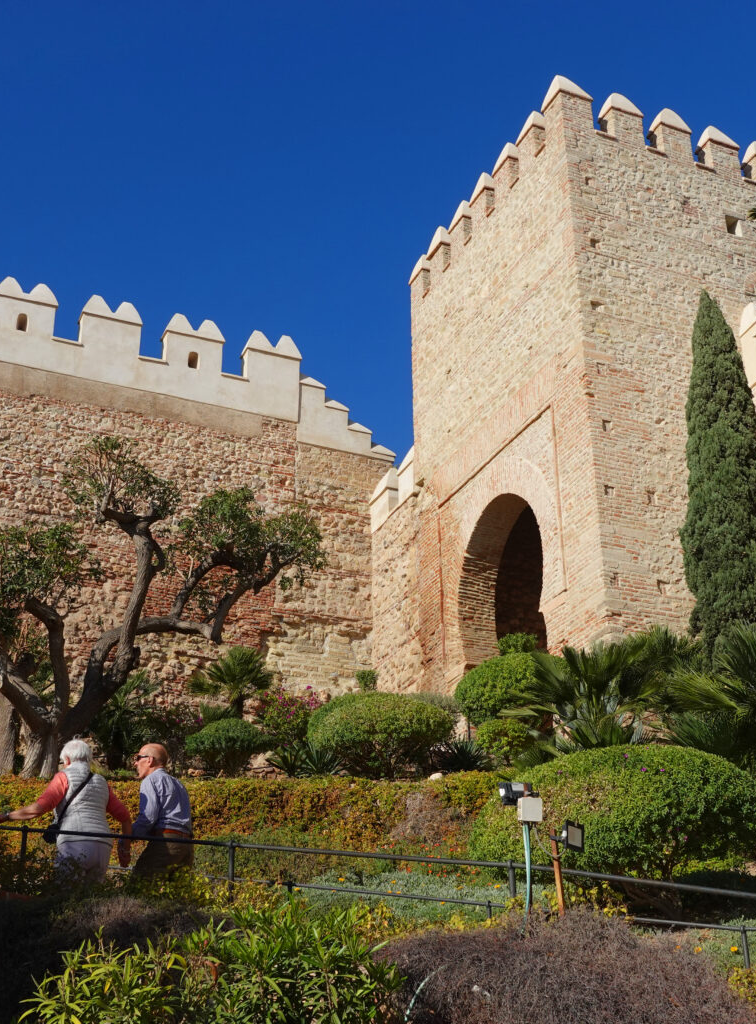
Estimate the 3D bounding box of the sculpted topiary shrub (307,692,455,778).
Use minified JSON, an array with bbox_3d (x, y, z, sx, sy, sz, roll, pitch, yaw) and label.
[{"bbox_3d":[0.037,2.766,16.800,1.800,1.150,1.600,-1,-26,0],"label":"sculpted topiary shrub"}]

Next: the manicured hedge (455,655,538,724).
[{"bbox_3d":[1.610,2.426,18.600,1.150,1.050,1.150,-1,-26,0],"label":"manicured hedge"}]

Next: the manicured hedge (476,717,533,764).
[{"bbox_3d":[1.539,2.839,16.600,0.800,0.680,0.800,-1,-26,0],"label":"manicured hedge"}]

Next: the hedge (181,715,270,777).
[{"bbox_3d":[-1.890,2.942,17.000,1.080,0.800,1.050,-1,-26,0],"label":"hedge"}]

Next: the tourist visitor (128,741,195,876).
[{"bbox_3d":[-1.531,2.446,9.650,0.450,1.680,0.500,-21,-32,35],"label":"tourist visitor"}]

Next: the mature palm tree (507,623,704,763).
[{"bbox_3d":[2.916,2.406,17.600,2.350,1.900,2.200,-1,-26,0],"label":"mature palm tree"}]

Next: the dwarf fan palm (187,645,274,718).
[{"bbox_3d":[-2.082,2.527,19.500,1.200,1.250,1.200,-1,-26,0],"label":"dwarf fan palm"}]

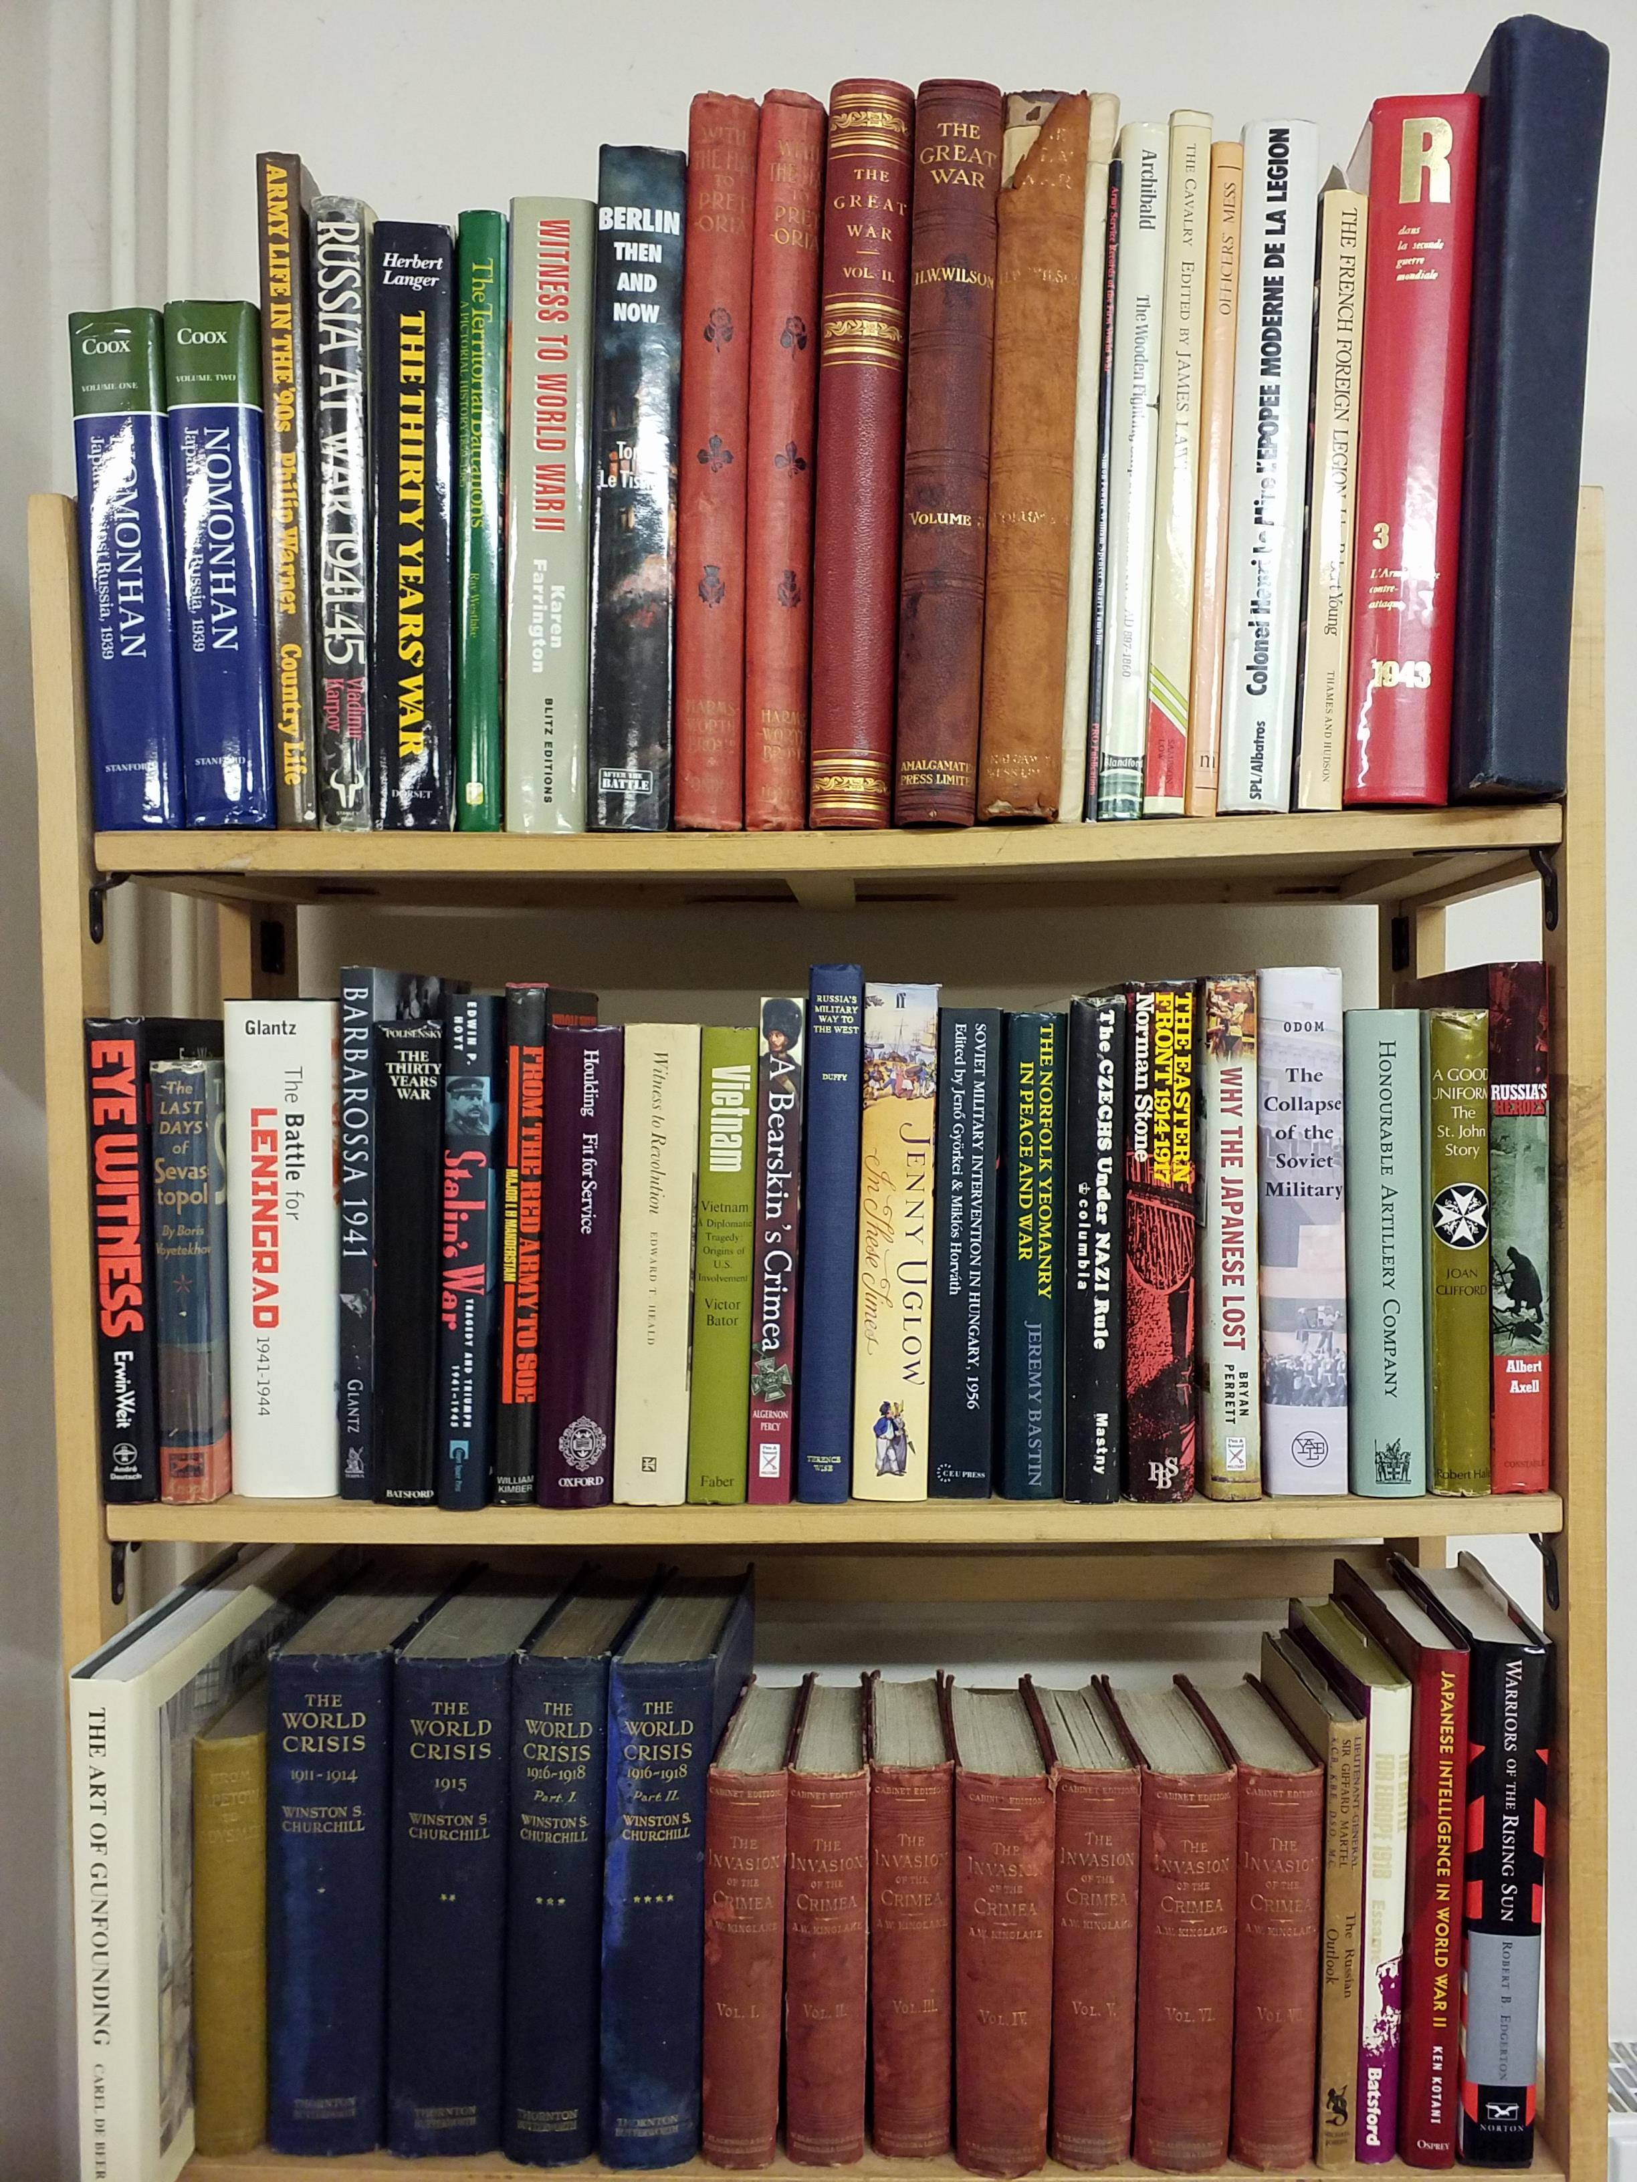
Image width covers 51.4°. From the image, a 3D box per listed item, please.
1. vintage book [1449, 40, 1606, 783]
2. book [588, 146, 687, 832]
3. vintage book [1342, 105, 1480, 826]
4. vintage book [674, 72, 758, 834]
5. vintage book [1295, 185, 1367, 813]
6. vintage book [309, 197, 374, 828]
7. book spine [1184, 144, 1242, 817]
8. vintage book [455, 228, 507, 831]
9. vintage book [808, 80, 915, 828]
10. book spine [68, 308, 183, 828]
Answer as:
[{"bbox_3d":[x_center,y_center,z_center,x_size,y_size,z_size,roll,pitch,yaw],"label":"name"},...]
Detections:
[{"bbox_3d":[0.324,-0.293,0.843,0.047,0.320,0.240,2,1,8],"label":"vintage book"},{"bbox_3d":[-0.079,-0.280,0.894,0.039,0.310,0.225,1,2,2],"label":"book"},{"bbox_3d":[0.272,-0.293,0.887,0.047,0.315,0.235,2,2,2],"label":"vintage book"},{"bbox_3d":[-0.042,-0.287,0.895,0.031,0.330,0.250,1,1,2],"label":"vintage book"},{"bbox_3d":[0.236,-0.271,0.879,0.021,0.278,0.215,1,2,2],"label":"vintage book"},{"bbox_3d":[-0.213,-0.266,0.889,0.024,0.285,0.225,0,1,2],"label":"vintage book"},{"bbox_3d":[0.181,-0.276,0.873,0.014,0.298,0.220,2,1,2],"label":"book spine"},{"bbox_3d":[-0.151,-0.262,0.882,0.021,0.279,0.215,0,1,2],"label":"vintage book"},{"bbox_3d":[0.024,-0.294,0.903,0.037,0.337,0.250,2,2,2],"label":"vintage book"},{"bbox_3d":[-0.318,-0.245,0.874,0.042,0.238,0.165,-2,2,2],"label":"book spine"}]

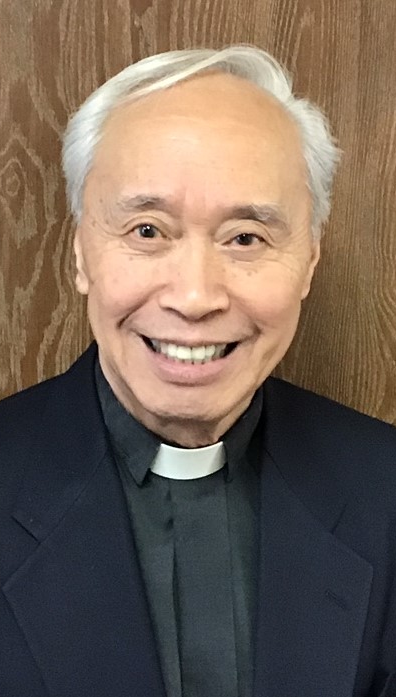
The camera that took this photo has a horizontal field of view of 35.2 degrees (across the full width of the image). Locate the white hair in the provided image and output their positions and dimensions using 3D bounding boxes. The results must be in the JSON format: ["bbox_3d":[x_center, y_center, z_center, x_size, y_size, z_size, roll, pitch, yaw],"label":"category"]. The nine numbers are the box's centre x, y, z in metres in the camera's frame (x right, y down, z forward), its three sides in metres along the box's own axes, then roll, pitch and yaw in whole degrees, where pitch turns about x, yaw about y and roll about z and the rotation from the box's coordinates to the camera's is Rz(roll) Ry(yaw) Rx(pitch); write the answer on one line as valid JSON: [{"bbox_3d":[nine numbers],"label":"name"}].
[{"bbox_3d":[0.003,-0.150,0.508,0.208,0.170,0.185,4,11,-5],"label":"white hair"}]

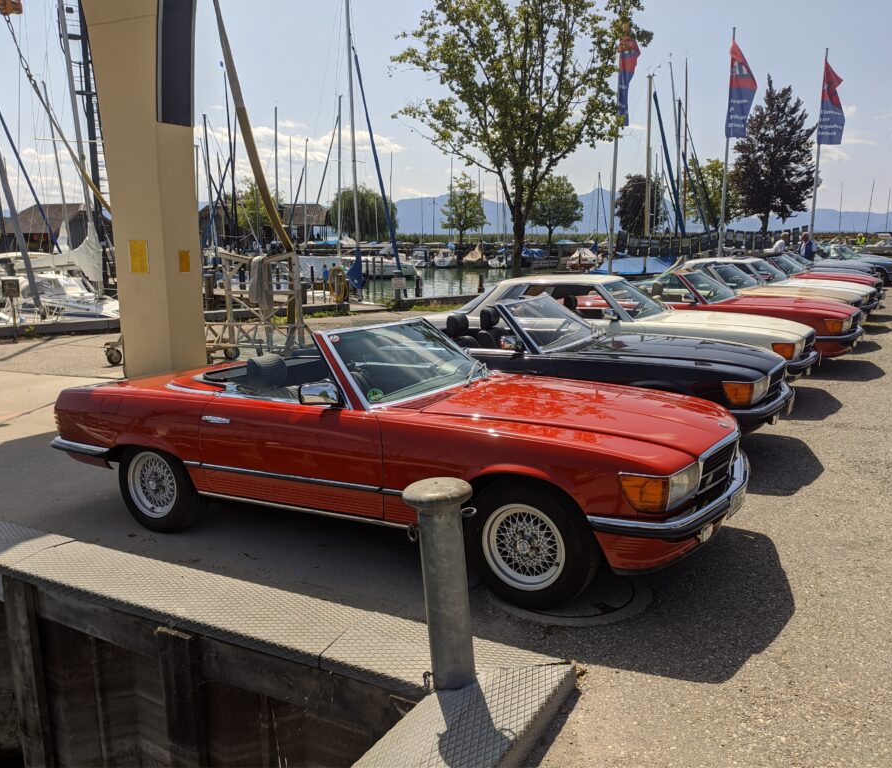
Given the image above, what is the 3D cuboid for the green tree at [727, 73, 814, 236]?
[{"bbox_3d":[19.751,-12.974,46.404,5.129,10.552,5.129,0,11,0],"label":"green tree"}]

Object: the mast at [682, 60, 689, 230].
[{"bbox_3d":[10.673,-10.118,34.229,0.130,8.240,0.130,-3,11,0],"label":"mast"}]

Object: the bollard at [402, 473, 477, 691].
[{"bbox_3d":[0.004,0.747,2.845,0.250,0.804,0.250,-4,11,1],"label":"bollard"}]

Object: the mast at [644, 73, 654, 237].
[{"bbox_3d":[8.656,-9.032,32.893,0.200,8.105,0.200,0,11,0],"label":"mast"}]

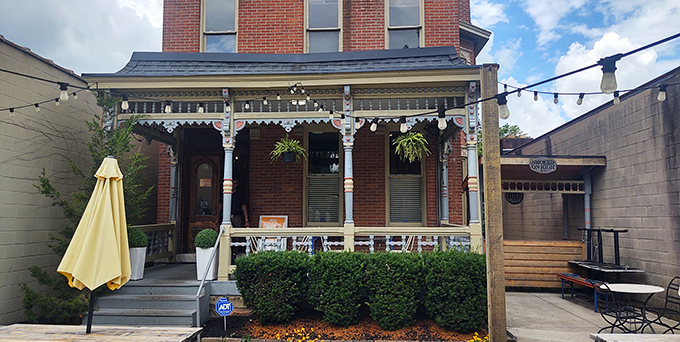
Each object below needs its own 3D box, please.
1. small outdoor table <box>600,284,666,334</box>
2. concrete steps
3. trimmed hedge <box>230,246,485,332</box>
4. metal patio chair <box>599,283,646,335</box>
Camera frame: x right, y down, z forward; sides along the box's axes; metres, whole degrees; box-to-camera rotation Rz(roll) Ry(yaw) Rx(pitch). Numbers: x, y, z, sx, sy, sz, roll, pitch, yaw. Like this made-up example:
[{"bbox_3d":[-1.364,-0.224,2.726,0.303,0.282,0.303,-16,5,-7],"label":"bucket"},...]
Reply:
[{"bbox_3d":[4.125,2.021,7.447,0.900,0.730,0.900,0,-5,4],"label":"small outdoor table"},{"bbox_3d":[-2.805,2.035,7.851,1.570,0.695,1.130,0,-5,4],"label":"concrete steps"},{"bbox_3d":[0.290,1.751,7.740,3.780,1.120,0.970,0,-5,4],"label":"trimmed hedge"},{"bbox_3d":[3.685,1.895,7.010,0.600,0.910,0.480,2,-6,-20],"label":"metal patio chair"}]

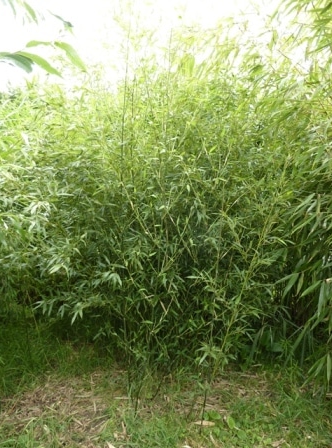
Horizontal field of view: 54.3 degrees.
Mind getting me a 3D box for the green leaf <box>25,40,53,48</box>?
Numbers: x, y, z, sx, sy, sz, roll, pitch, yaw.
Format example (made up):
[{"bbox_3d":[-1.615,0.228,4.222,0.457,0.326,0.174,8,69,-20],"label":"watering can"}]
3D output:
[{"bbox_3d":[-0.493,-0.694,1.250,0.110,0.025,0.030,-7,6,-20],"label":"green leaf"}]

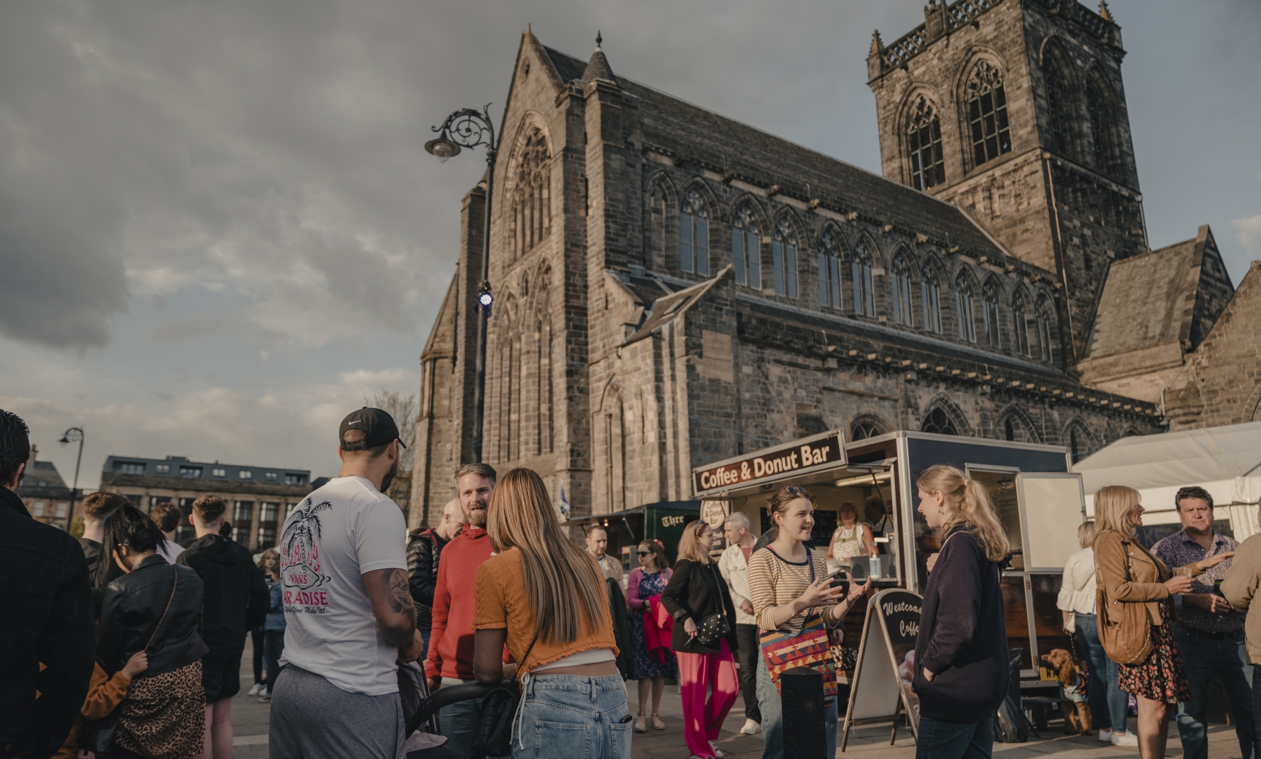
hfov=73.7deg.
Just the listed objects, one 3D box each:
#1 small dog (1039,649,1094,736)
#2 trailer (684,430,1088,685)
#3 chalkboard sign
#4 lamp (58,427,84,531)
[{"bbox_3d":[3.546,2.502,6.754,0.300,0.620,0.550,-10,-16,36],"label":"small dog"},{"bbox_3d":[2.482,2.016,8.681,2.450,2.450,3.100,4,-14,-21],"label":"trailer"},{"bbox_3d":[1.958,2.115,6.129,0.580,1.150,0.640,10,-17,-39],"label":"chalkboard sign"},{"bbox_3d":[-25.932,6.179,38.160,1.050,8.110,0.550,4,-14,-21],"label":"lamp"}]

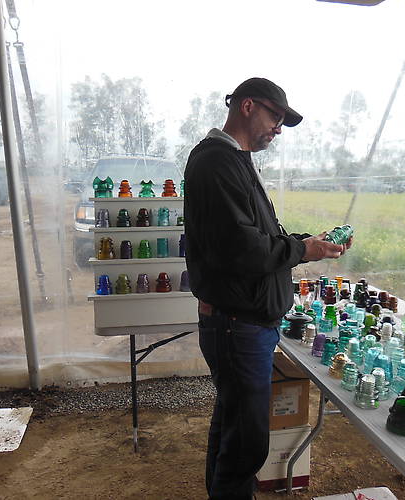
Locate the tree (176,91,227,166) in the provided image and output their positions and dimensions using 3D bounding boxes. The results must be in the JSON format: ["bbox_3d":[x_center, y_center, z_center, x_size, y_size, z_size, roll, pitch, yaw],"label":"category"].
[{"bbox_3d":[0.350,-11.200,52.000,7.000,12.000,7.000,0,7,0],"label":"tree"}]

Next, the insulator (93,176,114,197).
[{"bbox_3d":[-0.594,-0.376,2.900,0.122,0.126,0.105,-1,7,-10],"label":"insulator"}]

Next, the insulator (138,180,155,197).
[{"bbox_3d":[-0.312,-0.344,2.720,0.091,0.097,0.086,-1,8,-9],"label":"insulator"}]

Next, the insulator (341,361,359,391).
[{"bbox_3d":[0.536,0.456,1.744,0.061,0.096,0.061,0,8,0],"label":"insulator"}]

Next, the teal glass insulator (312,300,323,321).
[{"bbox_3d":[0.611,0.321,2.549,0.064,0.100,0.064,0,9,0],"label":"teal glass insulator"}]

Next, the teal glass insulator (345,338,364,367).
[{"bbox_3d":[0.610,0.404,1.927,0.073,0.102,0.073,0,8,0],"label":"teal glass insulator"}]

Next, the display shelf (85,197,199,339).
[{"bbox_3d":[-0.255,0.036,2.626,0.700,0.640,0.450,-1,9,-9],"label":"display shelf"}]

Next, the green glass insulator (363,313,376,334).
[{"bbox_3d":[0.791,0.355,2.279,0.069,0.101,0.069,0,8,0],"label":"green glass insulator"}]

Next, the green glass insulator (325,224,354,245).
[{"bbox_3d":[0.508,-0.055,1.780,0.105,0.072,0.072,-26,0,-12],"label":"green glass insulator"}]

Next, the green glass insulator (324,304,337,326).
[{"bbox_3d":[0.650,0.334,2.430,0.068,0.104,0.068,0,8,0],"label":"green glass insulator"}]

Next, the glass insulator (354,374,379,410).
[{"bbox_3d":[0.554,0.472,1.615,0.072,0.099,0.072,0,8,0],"label":"glass insulator"}]

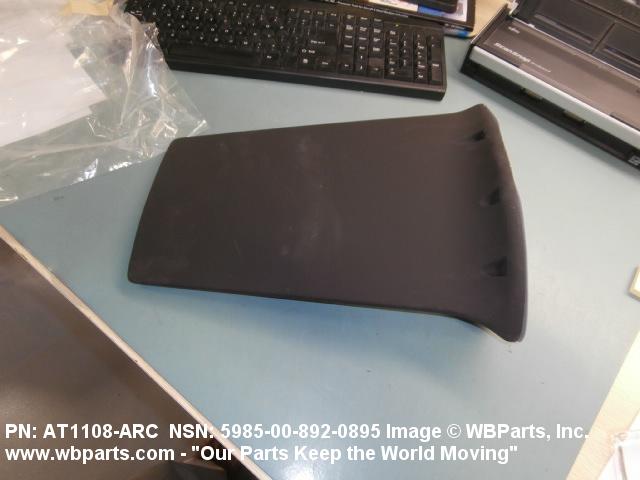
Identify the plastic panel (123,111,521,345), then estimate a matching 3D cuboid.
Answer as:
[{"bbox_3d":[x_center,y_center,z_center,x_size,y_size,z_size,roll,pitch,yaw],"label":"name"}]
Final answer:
[{"bbox_3d":[0.001,-0.041,0.441,0.350,0.090,0.265,3,60,1],"label":"plastic panel"}]

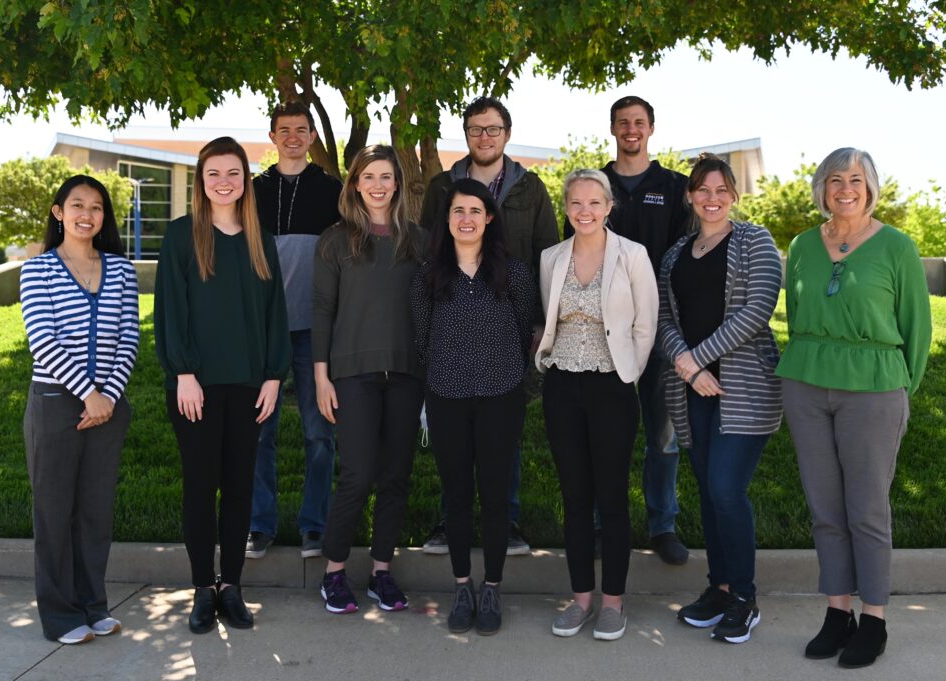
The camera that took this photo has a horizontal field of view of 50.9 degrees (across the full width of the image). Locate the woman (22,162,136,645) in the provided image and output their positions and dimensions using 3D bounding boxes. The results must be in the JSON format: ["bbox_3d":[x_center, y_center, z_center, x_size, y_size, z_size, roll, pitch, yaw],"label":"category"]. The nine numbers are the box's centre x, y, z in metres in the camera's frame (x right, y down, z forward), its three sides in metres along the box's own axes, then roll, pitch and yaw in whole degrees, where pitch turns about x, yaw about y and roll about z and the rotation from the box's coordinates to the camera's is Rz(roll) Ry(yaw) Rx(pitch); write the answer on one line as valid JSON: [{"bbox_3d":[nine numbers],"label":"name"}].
[{"bbox_3d":[-1.376,0.246,3.486,0.420,1.610,0.300,-2,5,-30],"label":"woman"}]

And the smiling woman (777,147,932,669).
[{"bbox_3d":[1.256,0.214,3.275,0.470,1.680,0.340,3,5,34],"label":"smiling woman"}]

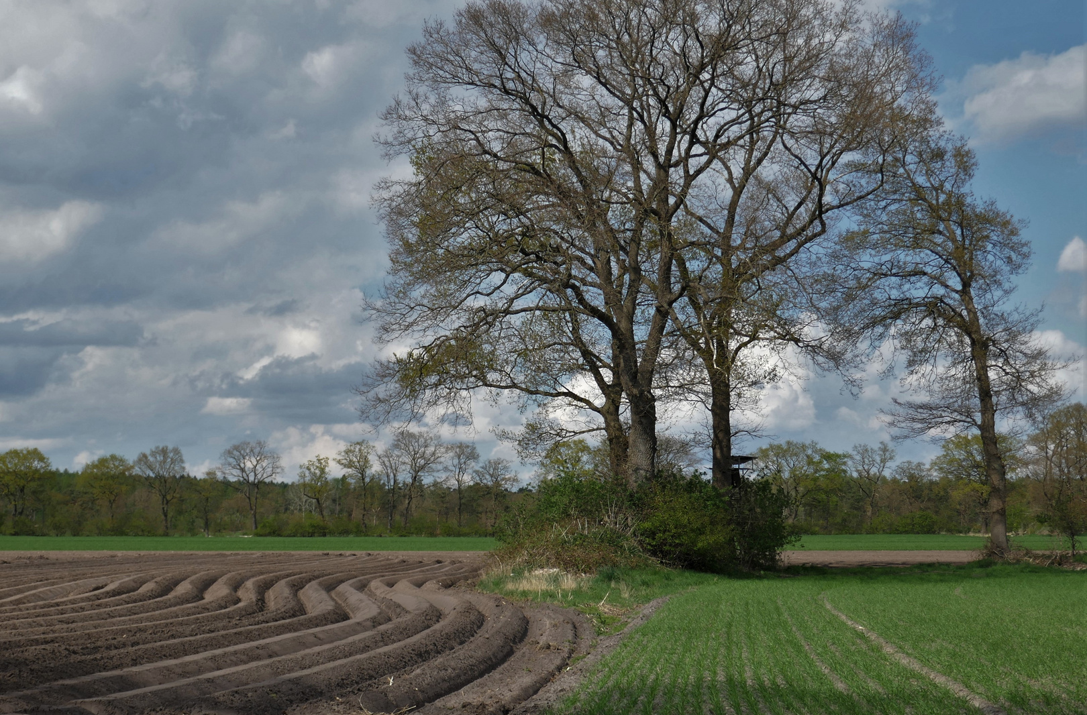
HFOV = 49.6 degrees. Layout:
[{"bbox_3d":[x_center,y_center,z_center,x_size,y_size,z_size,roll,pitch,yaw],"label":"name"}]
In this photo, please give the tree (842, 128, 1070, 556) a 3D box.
[{"bbox_3d":[20.600,-0.900,58.700,11.000,21.200,10.300,0,-8,0],"label":"tree"}]

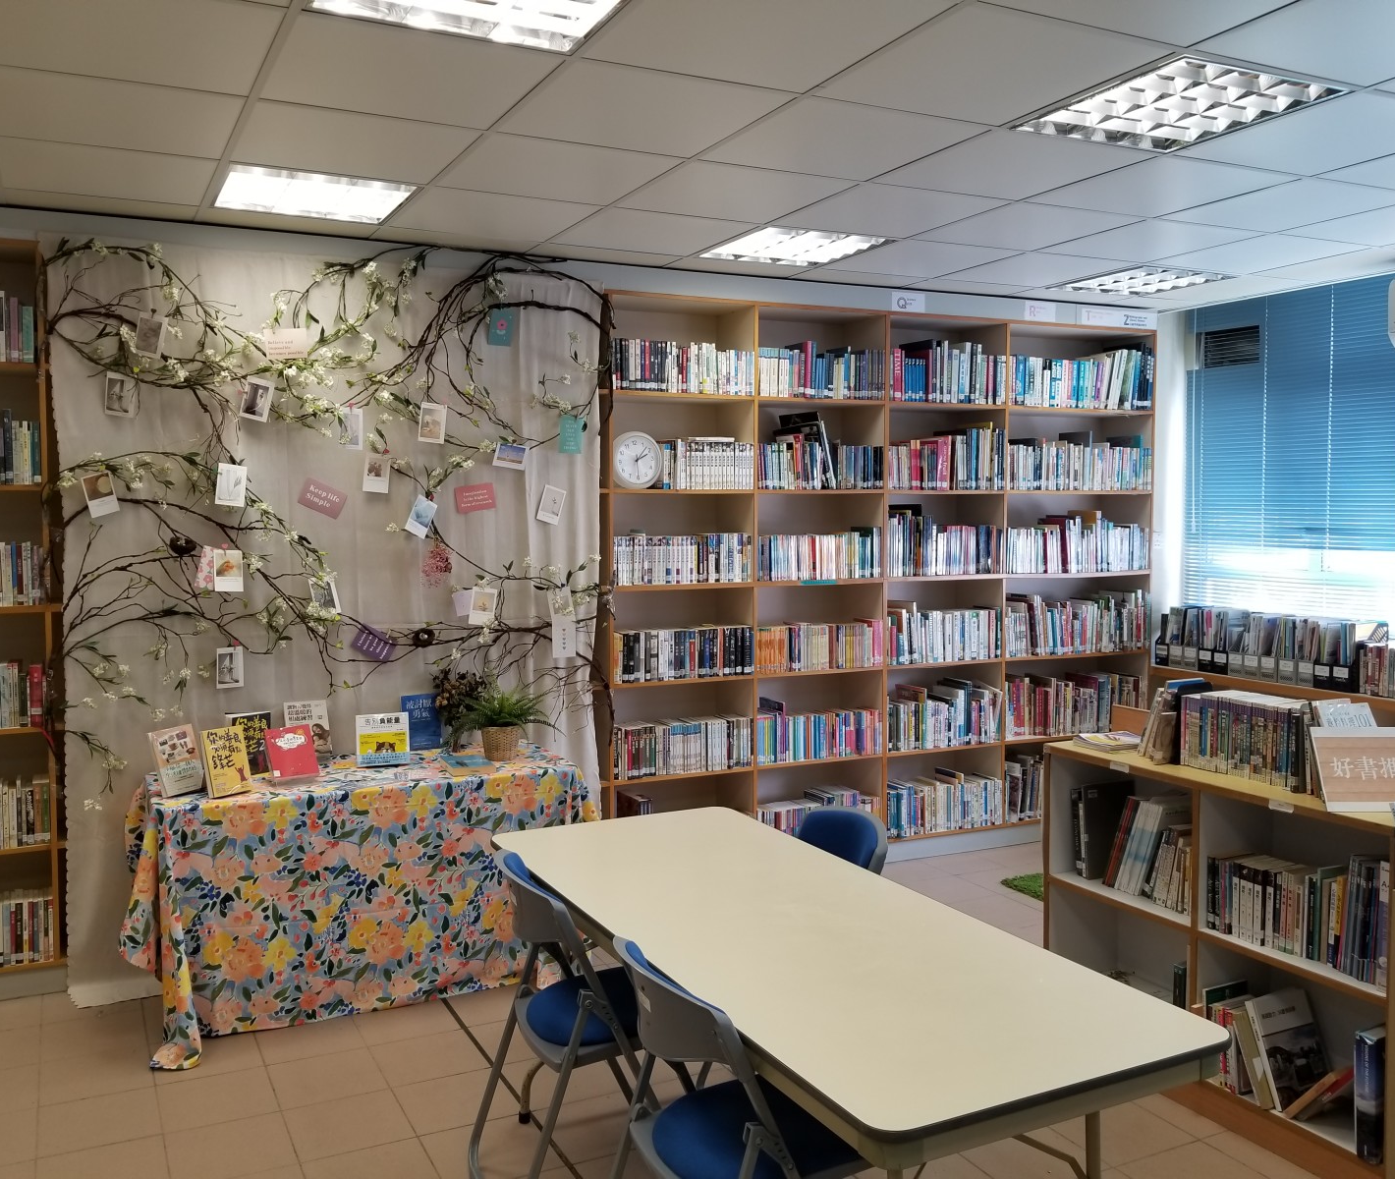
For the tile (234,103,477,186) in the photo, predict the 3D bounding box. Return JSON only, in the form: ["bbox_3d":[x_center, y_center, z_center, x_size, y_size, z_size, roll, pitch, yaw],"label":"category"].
[{"bbox_3d":[-0.958,-1.231,3.272,0.590,0.018,0.590,-2,4,-24],"label":"tile"}]

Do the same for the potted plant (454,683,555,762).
[{"bbox_3d":[-0.741,0.502,4.514,0.370,0.280,0.350,0,5,0],"label":"potted plant"}]

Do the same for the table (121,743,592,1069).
[{"bbox_3d":[-1.180,1.050,4.246,1.580,0.765,0.620,-2,5,-26],"label":"table"}]

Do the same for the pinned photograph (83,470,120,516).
[{"bbox_3d":[-2.026,-0.321,4.018,0.096,0.137,0.006,-14,10,-25],"label":"pinned photograph"}]

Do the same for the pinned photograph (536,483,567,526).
[{"bbox_3d":[-0.589,-0.341,4.776,0.092,0.143,0.005,15,-3,-26],"label":"pinned photograph"}]

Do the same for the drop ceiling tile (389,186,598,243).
[{"bbox_3d":[-0.695,-1.293,4.072,0.590,0.018,0.590,-2,4,-24],"label":"drop ceiling tile"}]

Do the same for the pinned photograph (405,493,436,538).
[{"bbox_3d":[-1.051,-0.276,4.517,0.090,0.141,0.006,23,-7,-26],"label":"pinned photograph"}]

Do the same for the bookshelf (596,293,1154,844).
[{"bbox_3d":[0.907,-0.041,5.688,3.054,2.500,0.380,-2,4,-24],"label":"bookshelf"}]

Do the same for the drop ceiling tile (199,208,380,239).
[{"bbox_3d":[-1.455,-1.313,4.214,0.600,0.015,0.250,-2,5,-26],"label":"drop ceiling tile"}]

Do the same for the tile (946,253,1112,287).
[{"bbox_3d":[1.479,-1.386,5.109,0.595,0.016,0.595,-3,5,-26],"label":"tile"}]

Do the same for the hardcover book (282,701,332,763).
[{"bbox_3d":[-1.417,0.511,4.288,0.148,0.208,0.019,-2,-20,-24],"label":"hardcover book"}]

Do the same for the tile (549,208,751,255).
[{"bbox_3d":[-0.155,-1.315,4.330,0.590,0.018,0.590,-2,4,-24],"label":"tile"}]

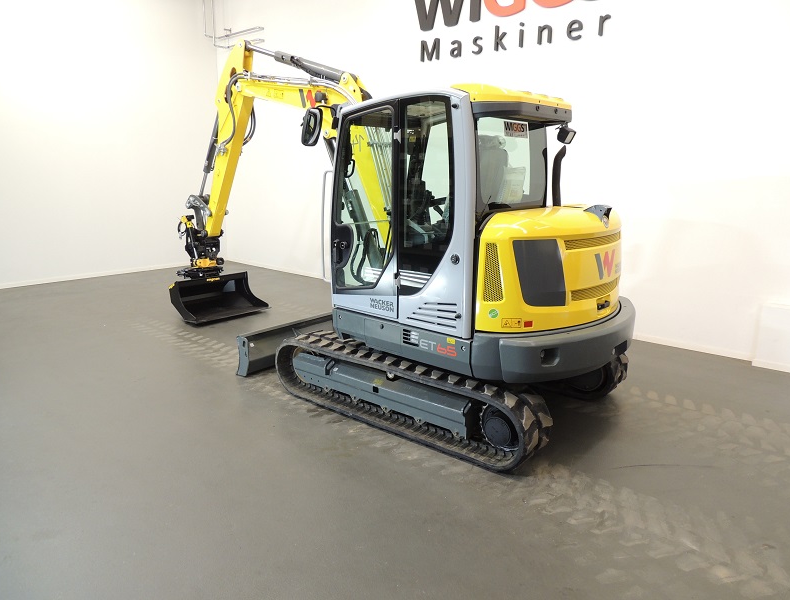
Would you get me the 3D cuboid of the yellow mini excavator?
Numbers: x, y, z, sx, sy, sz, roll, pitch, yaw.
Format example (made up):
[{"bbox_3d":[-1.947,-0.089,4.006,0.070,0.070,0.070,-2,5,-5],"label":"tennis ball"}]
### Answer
[{"bbox_3d":[-0.558,-1.006,5.505,5.737,3.394,2.000,11,16,38],"label":"yellow mini excavator"}]

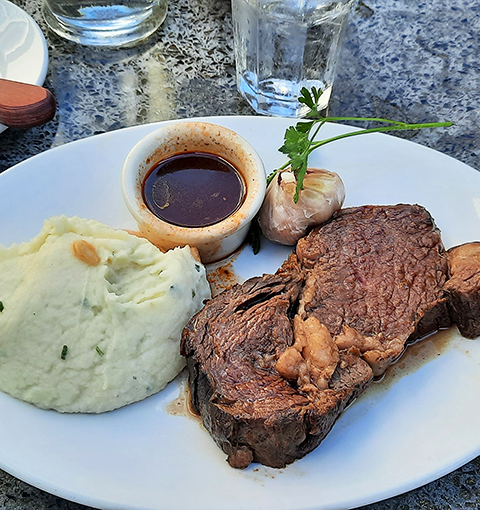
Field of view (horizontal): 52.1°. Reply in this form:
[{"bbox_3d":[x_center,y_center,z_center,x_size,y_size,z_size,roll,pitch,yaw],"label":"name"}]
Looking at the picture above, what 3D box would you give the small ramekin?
[{"bbox_3d":[-0.025,-0.033,0.278,0.077,0.041,0.077,3,59,0],"label":"small ramekin"}]

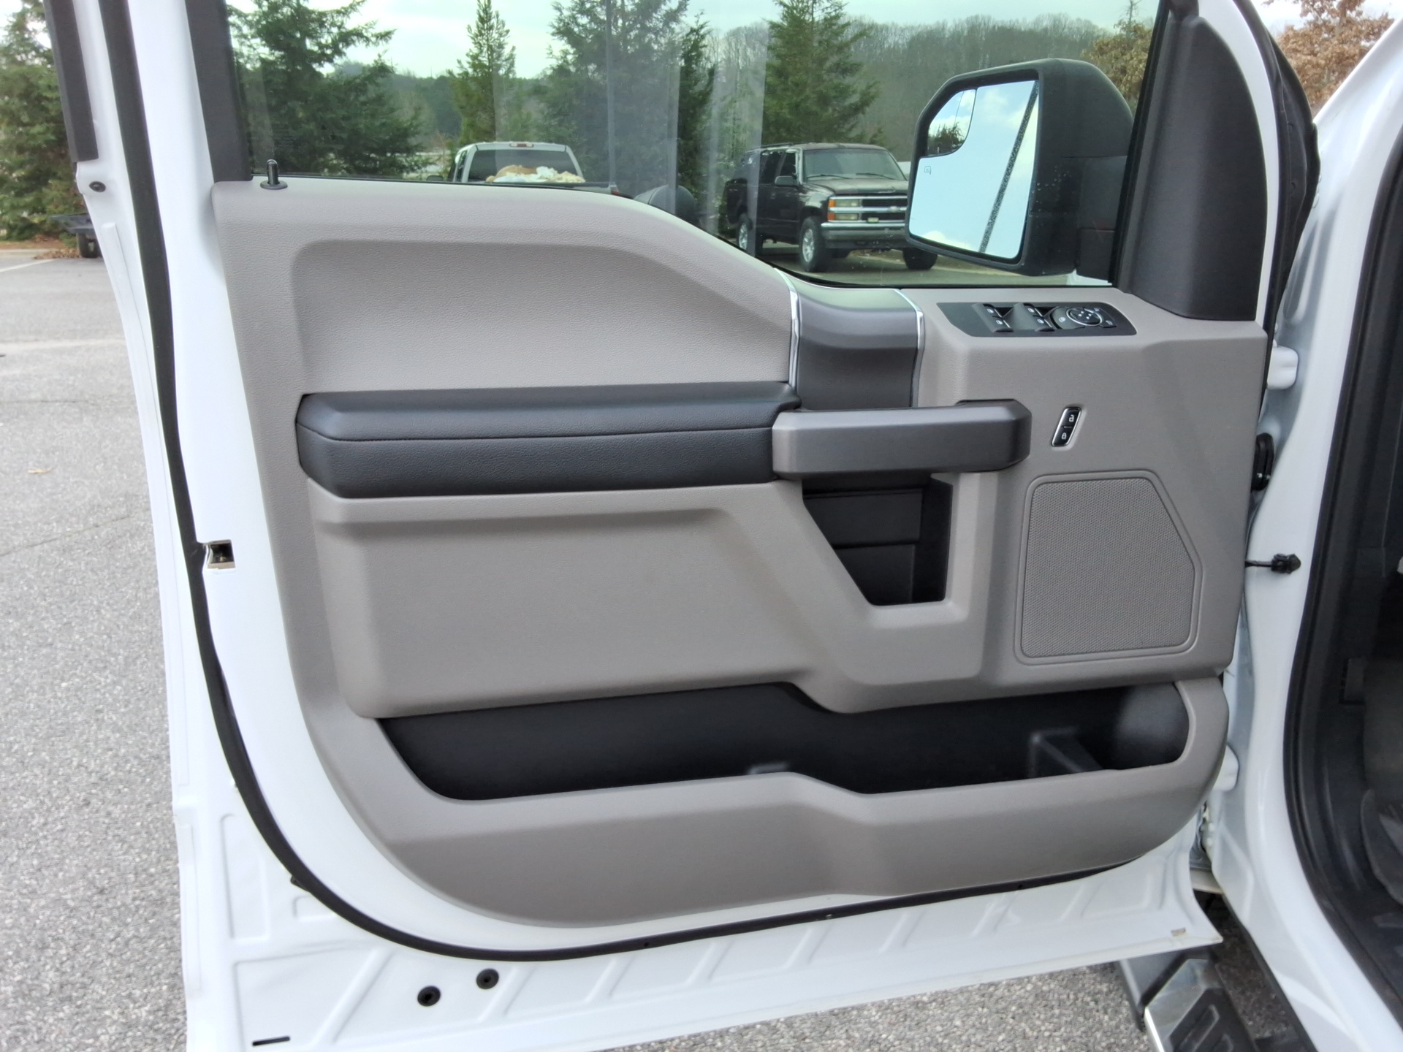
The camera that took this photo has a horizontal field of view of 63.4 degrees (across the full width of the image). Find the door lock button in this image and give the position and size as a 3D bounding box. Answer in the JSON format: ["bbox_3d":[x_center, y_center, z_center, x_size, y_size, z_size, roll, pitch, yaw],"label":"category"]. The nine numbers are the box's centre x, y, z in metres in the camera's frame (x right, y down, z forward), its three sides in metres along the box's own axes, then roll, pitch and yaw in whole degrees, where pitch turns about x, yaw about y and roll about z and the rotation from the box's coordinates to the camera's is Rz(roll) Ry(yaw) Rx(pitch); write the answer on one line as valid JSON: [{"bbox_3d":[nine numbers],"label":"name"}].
[{"bbox_3d":[0.338,-0.092,1.043,0.025,0.038,0.012,-3,18,-8],"label":"door lock button"}]

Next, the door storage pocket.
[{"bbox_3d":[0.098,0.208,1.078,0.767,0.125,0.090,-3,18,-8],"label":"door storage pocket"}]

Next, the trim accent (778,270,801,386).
[{"bbox_3d":[0.076,-0.171,0.996,0.013,0.103,0.060,-3,18,-8],"label":"trim accent"}]

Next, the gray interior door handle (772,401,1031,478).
[{"bbox_3d":[0.173,-0.074,0.976,0.236,0.053,0.060,-3,18,-15],"label":"gray interior door handle"}]

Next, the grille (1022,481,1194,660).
[{"bbox_3d":[0.398,0.039,1.095,0.171,0.182,0.014,-3,18,-8],"label":"grille"}]

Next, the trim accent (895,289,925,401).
[{"bbox_3d":[0.186,-0.157,1.016,0.015,0.108,0.057,-3,18,-8],"label":"trim accent"}]

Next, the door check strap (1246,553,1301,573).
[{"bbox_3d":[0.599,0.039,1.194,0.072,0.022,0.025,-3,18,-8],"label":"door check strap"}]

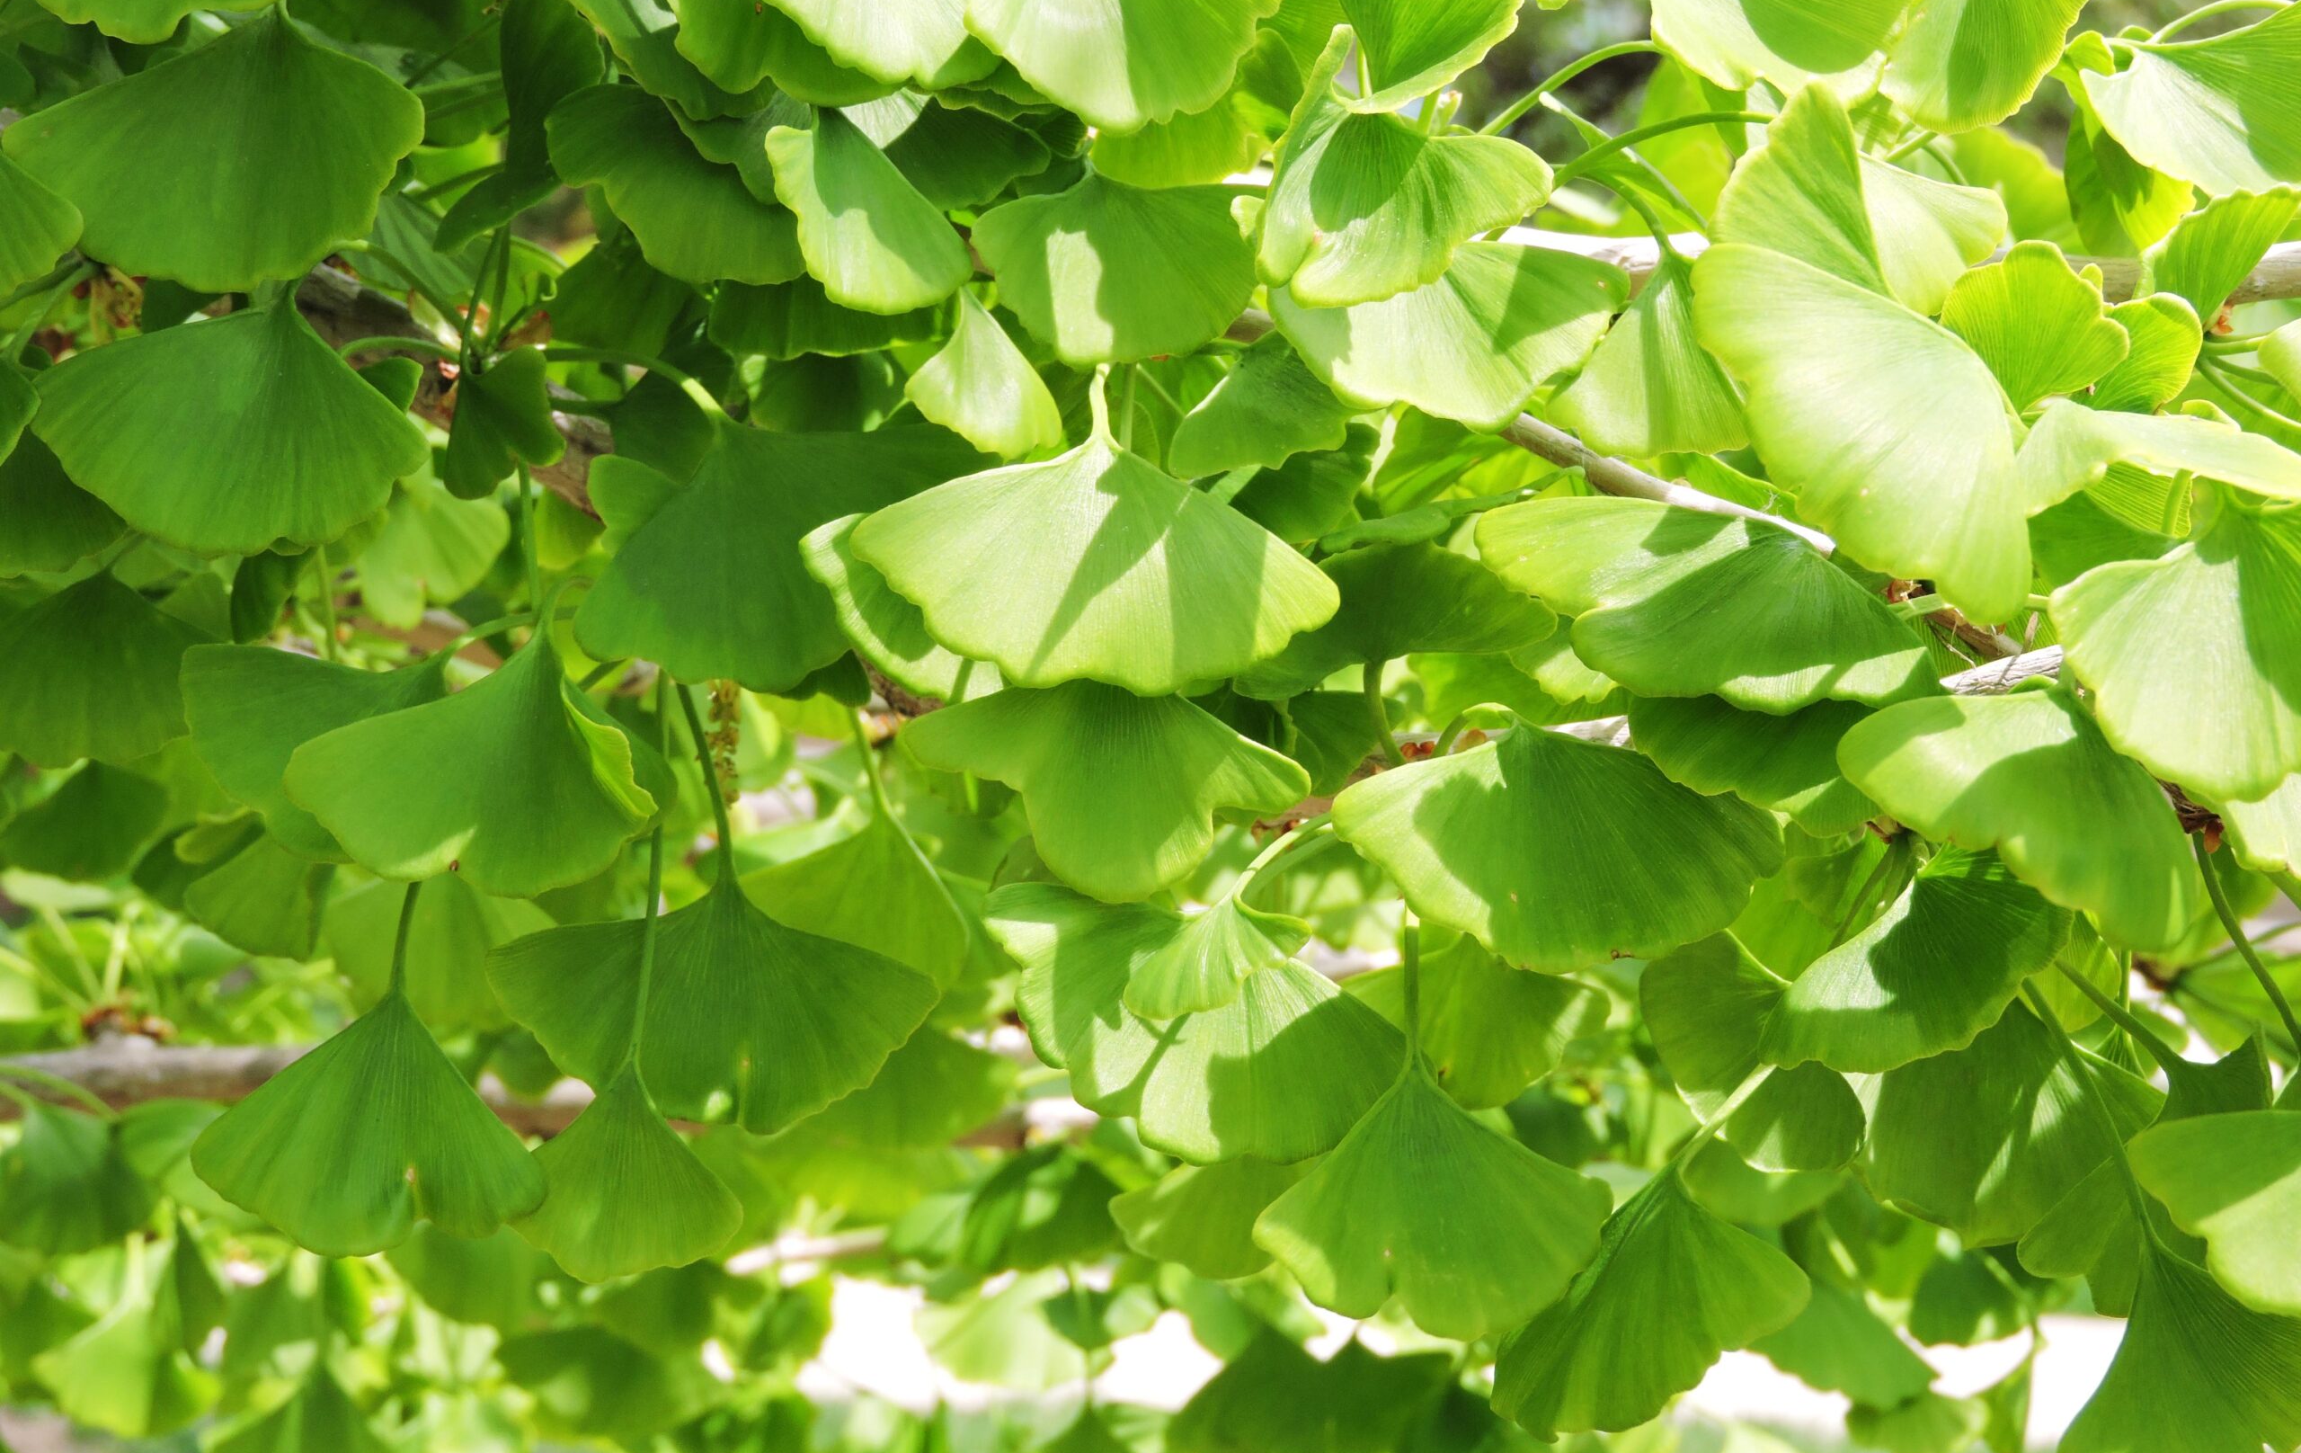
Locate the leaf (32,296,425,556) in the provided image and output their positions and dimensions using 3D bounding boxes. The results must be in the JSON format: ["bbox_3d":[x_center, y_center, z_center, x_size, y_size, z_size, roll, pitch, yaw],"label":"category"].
[{"bbox_3d":[-0.151,-0.048,0.761,0.064,0.041,0.018,6,-28,0],"label":"leaf"}]

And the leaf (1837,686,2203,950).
[{"bbox_3d":[0.138,0.015,0.740,0.062,0.034,0.020,22,-38,0],"label":"leaf"}]

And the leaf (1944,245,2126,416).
[{"bbox_3d":[0.146,-0.066,0.771,0.032,0.029,0.012,2,-15,0],"label":"leaf"}]

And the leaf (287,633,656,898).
[{"bbox_3d":[-0.108,0.006,0.740,0.059,0.040,0.022,6,-20,0],"label":"leaf"}]

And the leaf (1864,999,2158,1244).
[{"bbox_3d":[0.144,0.066,0.776,0.050,0.041,0.016,5,-20,0],"label":"leaf"}]

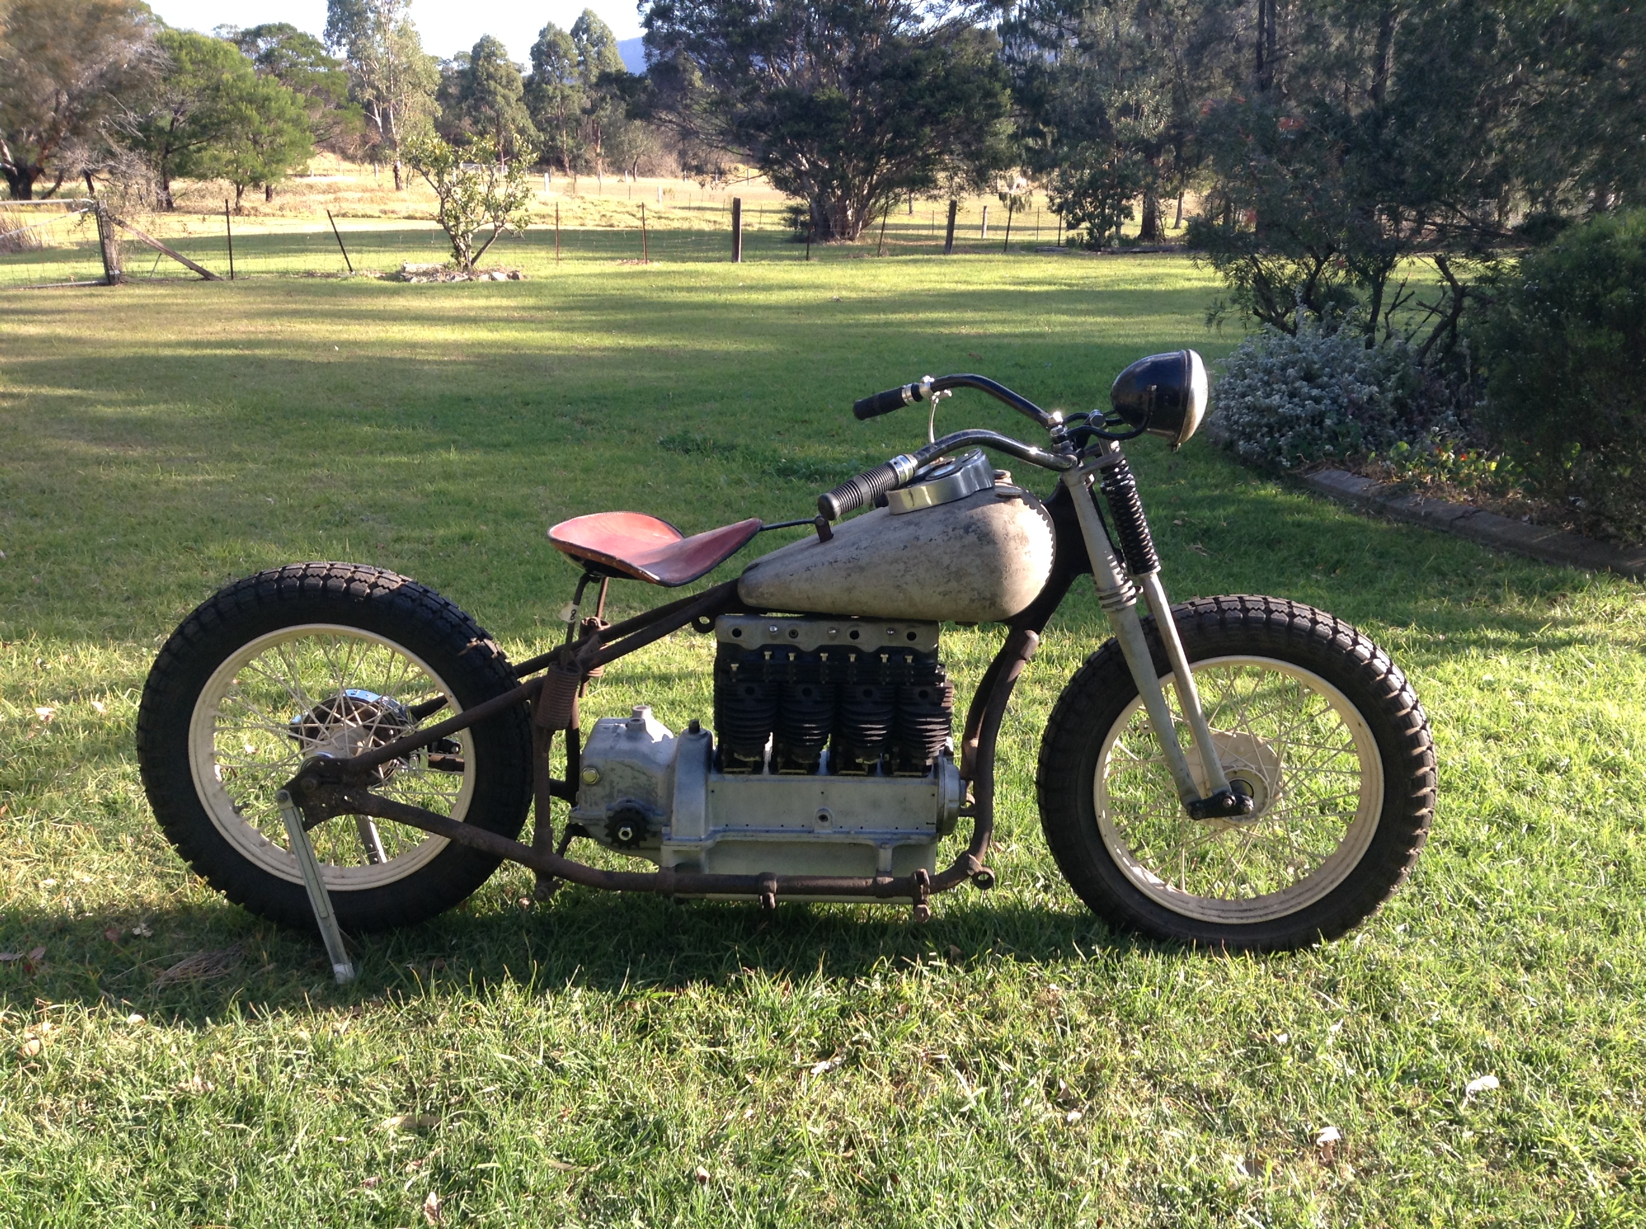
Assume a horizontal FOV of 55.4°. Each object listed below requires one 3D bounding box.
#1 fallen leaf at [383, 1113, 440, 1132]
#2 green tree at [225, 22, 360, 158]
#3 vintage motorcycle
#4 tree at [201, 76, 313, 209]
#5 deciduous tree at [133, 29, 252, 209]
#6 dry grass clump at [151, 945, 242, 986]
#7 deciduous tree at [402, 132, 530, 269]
[{"bbox_3d":[-0.615,0.758,2.335,0.086,0.015,0.035,-2,16,-11],"label":"fallen leaf"},{"bbox_3d":[-23.414,-22.104,68.984,6.120,7.550,6.120,-5,16,-17],"label":"green tree"},{"bbox_3d":[-0.060,0.106,2.752,2.300,1.125,0.780,1,16,0],"label":"vintage motorcycle"},{"bbox_3d":[-18.503,-15.498,51.408,3.540,4.400,3.540,-5,16,-18],"label":"tree"},{"bbox_3d":[-21.862,-17.051,54.190,4.360,6.030,4.140,-6,17,-20],"label":"deciduous tree"},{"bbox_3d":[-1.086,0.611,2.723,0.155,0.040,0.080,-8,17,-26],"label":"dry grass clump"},{"bbox_3d":[-5.743,-6.661,25.215,2.030,2.120,2.030,-3,16,-12],"label":"deciduous tree"}]

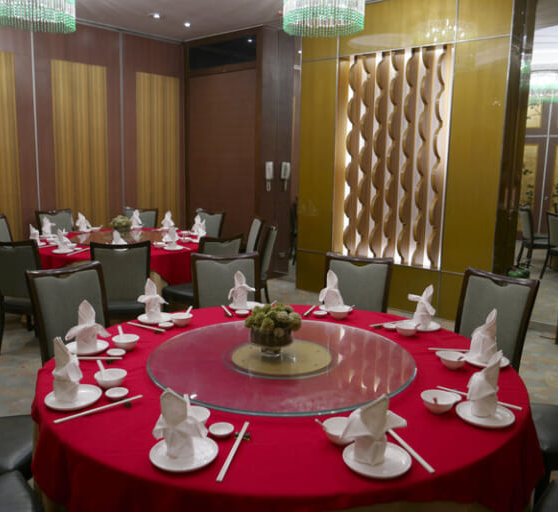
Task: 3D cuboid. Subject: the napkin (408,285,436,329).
[{"bbox_3d":[0.695,0.239,2.446,0.145,0.197,0.090,9,12,39],"label":"napkin"}]

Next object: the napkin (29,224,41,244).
[{"bbox_3d":[-2.234,-0.200,4.694,0.095,0.197,0.130,-2,10,-20],"label":"napkin"}]

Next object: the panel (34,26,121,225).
[{"bbox_3d":[-2.445,-1.193,6.402,1.065,3.100,0.060,-8,13,-42],"label":"panel"}]

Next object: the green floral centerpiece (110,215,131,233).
[{"bbox_3d":[-1.657,-0.321,5.348,0.210,0.180,0.210,1,9,0],"label":"green floral centerpiece"}]

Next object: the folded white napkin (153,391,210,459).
[{"bbox_3d":[-0.258,0.413,1.310,0.140,0.180,0.090,5,10,21],"label":"folded white napkin"}]

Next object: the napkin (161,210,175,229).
[{"bbox_3d":[-1.383,-0.448,6.403,0.155,0.200,0.110,3,9,13],"label":"napkin"}]

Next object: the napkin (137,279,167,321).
[{"bbox_3d":[-0.605,0.210,2.456,0.145,0.197,0.090,-5,12,-34],"label":"napkin"}]

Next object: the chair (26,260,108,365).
[{"bbox_3d":[-1.003,0.562,2.804,0.580,0.960,0.460,8,12,37],"label":"chair"}]

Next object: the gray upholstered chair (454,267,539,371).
[{"bbox_3d":[0.978,0.589,2.712,0.570,0.950,0.450,-5,12,-34],"label":"gray upholstered chair"}]

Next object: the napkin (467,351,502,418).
[{"bbox_3d":[0.652,0.391,1.614,0.105,0.195,0.140,7,11,35],"label":"napkin"}]

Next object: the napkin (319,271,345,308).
[{"bbox_3d":[0.297,0.177,2.798,0.140,0.195,0.095,4,10,18],"label":"napkin"}]

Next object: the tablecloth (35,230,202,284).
[{"bbox_3d":[-1.555,0.214,5.233,1.820,0.750,1.820,1,10,0],"label":"tablecloth"}]

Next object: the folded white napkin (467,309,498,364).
[{"bbox_3d":[0.817,0.318,2.066,0.110,0.200,0.140,1,9,0],"label":"folded white napkin"}]

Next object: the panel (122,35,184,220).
[{"bbox_3d":[-1.780,-1.370,7.255,0.080,3.214,0.998,10,13,44],"label":"panel"}]

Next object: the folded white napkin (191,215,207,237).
[{"bbox_3d":[-0.922,-0.353,5.865,0.110,0.205,0.155,-5,11,-36],"label":"folded white napkin"}]

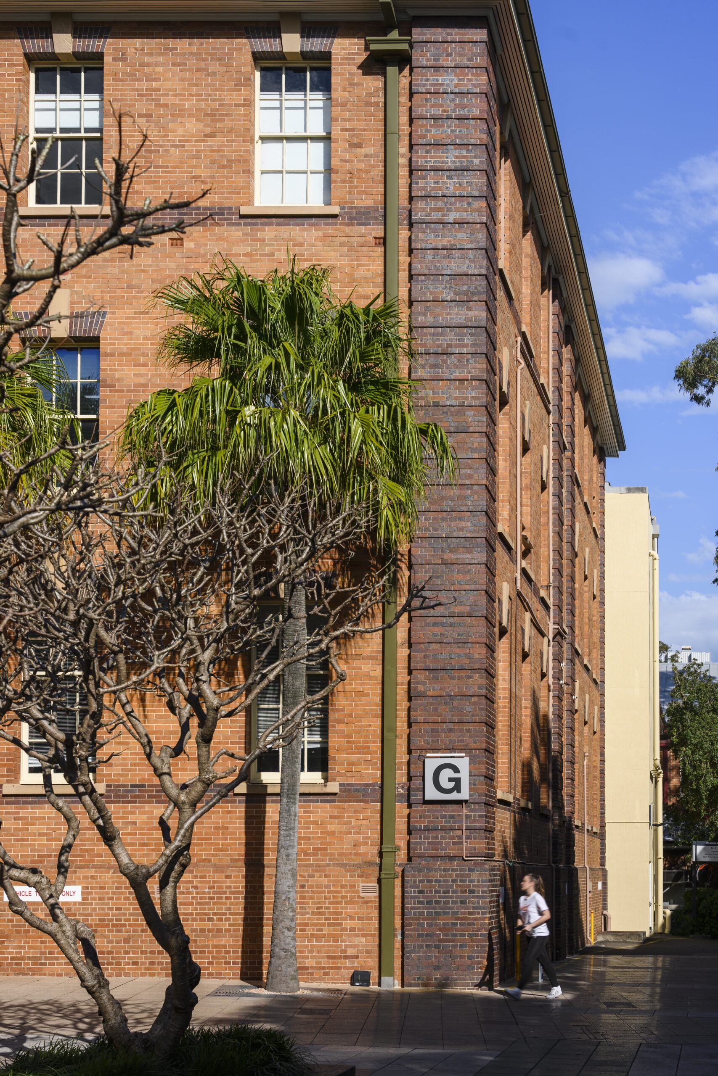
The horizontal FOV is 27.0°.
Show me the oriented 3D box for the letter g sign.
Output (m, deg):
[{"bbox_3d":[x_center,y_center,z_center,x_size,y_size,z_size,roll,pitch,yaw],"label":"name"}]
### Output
[{"bbox_3d":[1.254,3.429,21.350,0.635,0.650,0.130,0,-3,0],"label":"letter g sign"}]

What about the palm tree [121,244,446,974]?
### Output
[{"bbox_3d":[-0.953,1.182,20.300,4.500,9.950,4.000,0,-3,0],"label":"palm tree"}]

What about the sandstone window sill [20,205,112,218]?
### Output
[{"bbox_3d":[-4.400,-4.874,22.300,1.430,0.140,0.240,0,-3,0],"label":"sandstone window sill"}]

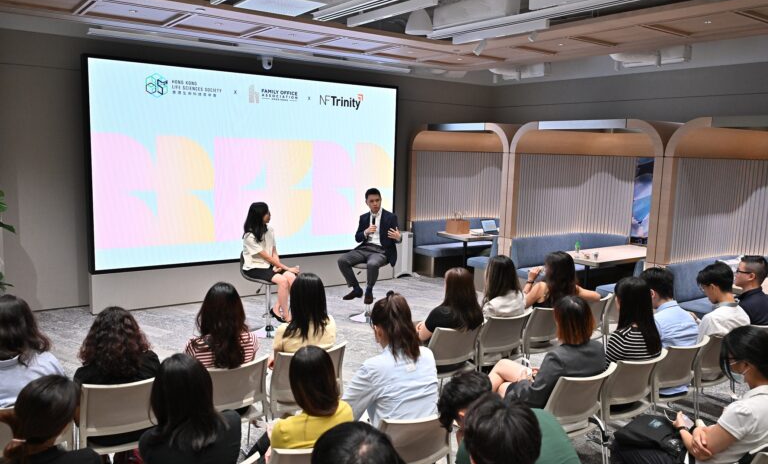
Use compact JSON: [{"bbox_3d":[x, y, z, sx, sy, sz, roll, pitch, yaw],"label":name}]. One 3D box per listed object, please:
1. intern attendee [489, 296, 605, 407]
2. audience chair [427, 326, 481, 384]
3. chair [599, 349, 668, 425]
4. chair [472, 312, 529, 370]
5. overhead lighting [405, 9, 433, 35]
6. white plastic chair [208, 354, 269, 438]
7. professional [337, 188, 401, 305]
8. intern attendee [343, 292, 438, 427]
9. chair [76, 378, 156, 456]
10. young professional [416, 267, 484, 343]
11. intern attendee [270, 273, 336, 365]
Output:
[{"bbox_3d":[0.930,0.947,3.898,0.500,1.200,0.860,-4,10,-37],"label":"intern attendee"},{"bbox_3d":[0.401,1.023,4.676,0.490,0.810,0.550,-4,9,-35],"label":"audience chair"},{"bbox_3d":[1.436,1.131,4.053,0.510,0.820,0.560,-3,9,-33],"label":"chair"},{"bbox_3d":[0.803,0.993,4.930,0.510,0.820,0.560,-3,9,-35],"label":"chair"},{"bbox_3d":[0.334,-1.973,5.675,0.285,0.270,0.285,2,8,0],"label":"overhead lighting"},{"bbox_3d":[-1.020,1.105,3.761,0.490,0.810,0.550,-4,9,-35],"label":"white plastic chair"},{"bbox_3d":[-0.210,0.160,7.208,0.580,1.270,0.700,5,8,23],"label":"professional"},{"bbox_3d":[-0.012,0.968,3.308,0.560,1.260,0.850,-3,9,-29],"label":"intern attendee"},{"bbox_3d":[-1.433,1.120,3.431,0.510,0.820,0.560,-3,9,-31],"label":"chair"},{"bbox_3d":[0.326,0.798,4.803,0.500,1.210,0.780,-4,10,-37],"label":"young professional"},{"bbox_3d":[-0.651,0.858,4.136,0.460,1.220,0.800,-4,9,-34],"label":"intern attendee"}]

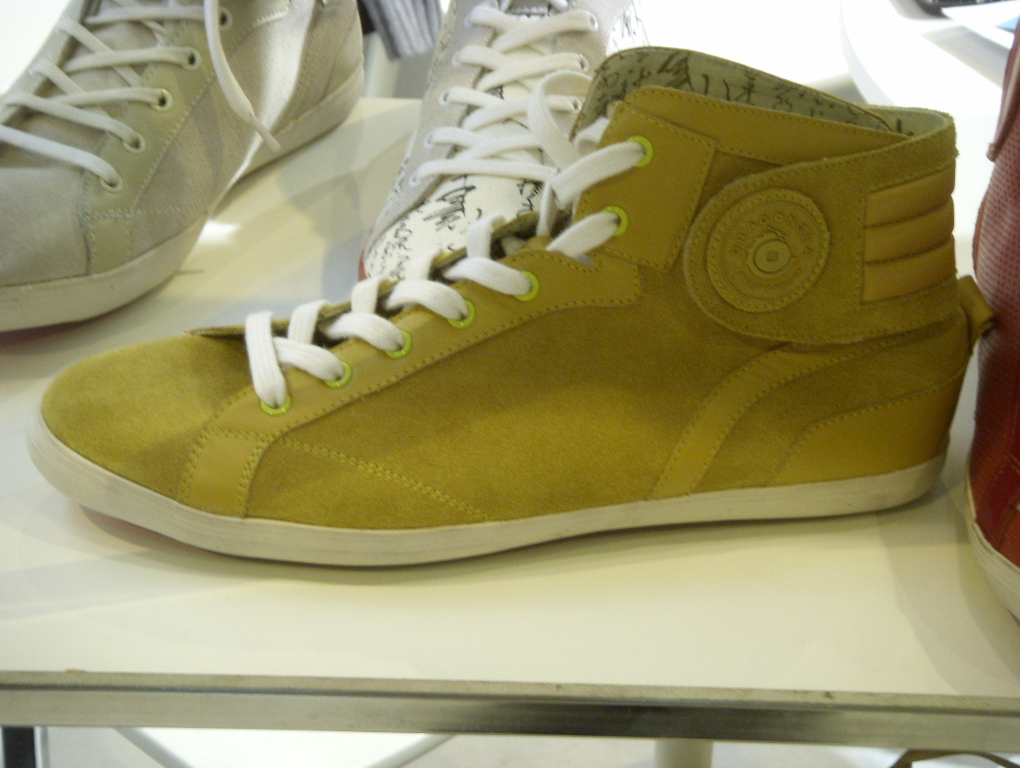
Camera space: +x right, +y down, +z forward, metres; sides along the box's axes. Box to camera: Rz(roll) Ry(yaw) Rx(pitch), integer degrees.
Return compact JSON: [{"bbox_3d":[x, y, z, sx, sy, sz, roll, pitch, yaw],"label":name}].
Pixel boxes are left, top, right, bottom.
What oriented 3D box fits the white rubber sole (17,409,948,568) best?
[{"bbox_3d":[-0.004,0.019,0.584,0.297,0.030,0.102,-3,25,-7],"label":"white rubber sole"}]

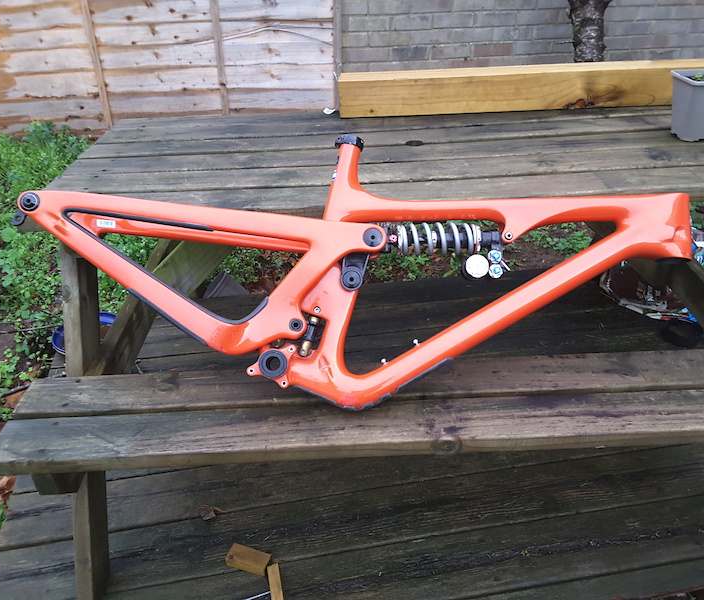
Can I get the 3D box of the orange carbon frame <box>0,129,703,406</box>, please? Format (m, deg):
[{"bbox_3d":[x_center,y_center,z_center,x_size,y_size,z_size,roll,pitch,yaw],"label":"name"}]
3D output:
[{"bbox_3d":[0.045,-0.052,1.197,1.085,0.455,0.170,-11,2,-2],"label":"orange carbon frame"}]

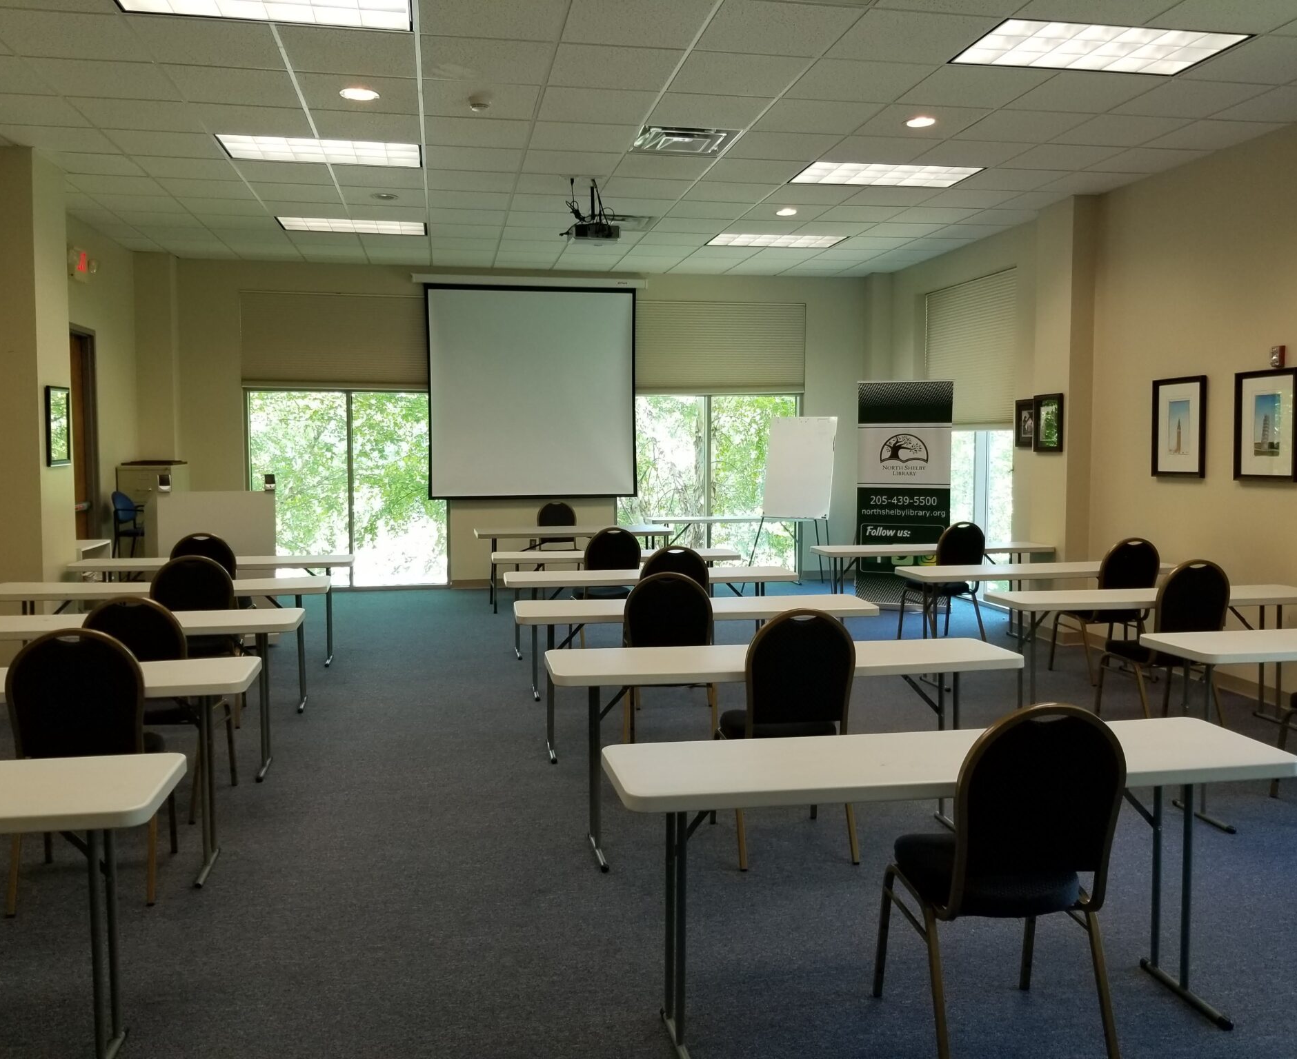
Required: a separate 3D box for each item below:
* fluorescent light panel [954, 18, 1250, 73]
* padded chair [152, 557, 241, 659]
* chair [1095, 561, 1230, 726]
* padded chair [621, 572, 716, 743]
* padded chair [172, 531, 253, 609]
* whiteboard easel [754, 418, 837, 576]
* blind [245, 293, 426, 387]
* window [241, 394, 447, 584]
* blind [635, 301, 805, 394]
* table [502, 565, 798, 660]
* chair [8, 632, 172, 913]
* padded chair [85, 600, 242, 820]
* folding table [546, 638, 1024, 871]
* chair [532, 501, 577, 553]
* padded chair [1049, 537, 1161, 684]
[{"bbox_3d":[2.063,-2.200,4.865,1.200,0.070,0.600,-1,5,-10],"label":"fluorescent light panel"},{"bbox_3d":[-2.546,0.609,6.043,0.455,0.950,0.560,-1,5,-15],"label":"padded chair"},{"bbox_3d":[2.800,0.609,5.788,0.450,0.950,0.540,-1,5,-7],"label":"chair"},{"bbox_3d":[0.086,0.660,5.264,0.460,0.960,0.560,0,5,-3],"label":"padded chair"},{"bbox_3d":[-2.987,0.478,7.328,0.460,0.960,0.560,0,5,-7],"label":"padded chair"},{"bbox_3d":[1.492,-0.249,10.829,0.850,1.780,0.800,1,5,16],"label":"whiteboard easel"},{"bbox_3d":[-3.086,-1.908,10.822,2.000,0.950,0.070,-1,5,-11],"label":"blind"},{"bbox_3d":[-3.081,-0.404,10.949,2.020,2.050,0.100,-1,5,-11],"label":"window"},{"bbox_3d":[0.696,-1.977,11.487,2.080,0.970,0.060,-1,5,-11],"label":"blind"},{"bbox_3d":[0.019,0.649,6.707,1.830,0.740,0.460,-1,5,-10],"label":"table"},{"bbox_3d":[-1.962,0.781,3.762,0.460,0.960,0.560,-1,5,-13],"label":"chair"},{"bbox_3d":[-2.109,0.727,4.580,0.450,0.950,0.540,0,5,-2],"label":"padded chair"},{"bbox_3d":[0.527,0.858,4.218,1.830,0.737,0.457,-1,5,-8],"label":"folding table"},{"bbox_3d":[-0.872,0.223,10.409,0.450,0.950,0.540,-1,5,-11],"label":"chair"},{"bbox_3d":[3.029,0.504,7.069,0.455,0.950,0.560,-1,5,-13],"label":"padded chair"}]

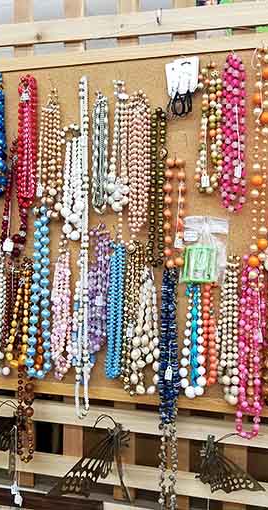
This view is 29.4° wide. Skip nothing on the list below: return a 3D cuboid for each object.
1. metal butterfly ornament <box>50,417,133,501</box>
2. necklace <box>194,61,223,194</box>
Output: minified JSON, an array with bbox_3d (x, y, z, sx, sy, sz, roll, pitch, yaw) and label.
[{"bbox_3d":[-0.078,0.360,0.902,0.142,0.150,0.090,1,3,16],"label":"metal butterfly ornament"},{"bbox_3d":[0.123,-0.208,0.837,0.044,0.217,0.022,1,3,16],"label":"necklace"}]

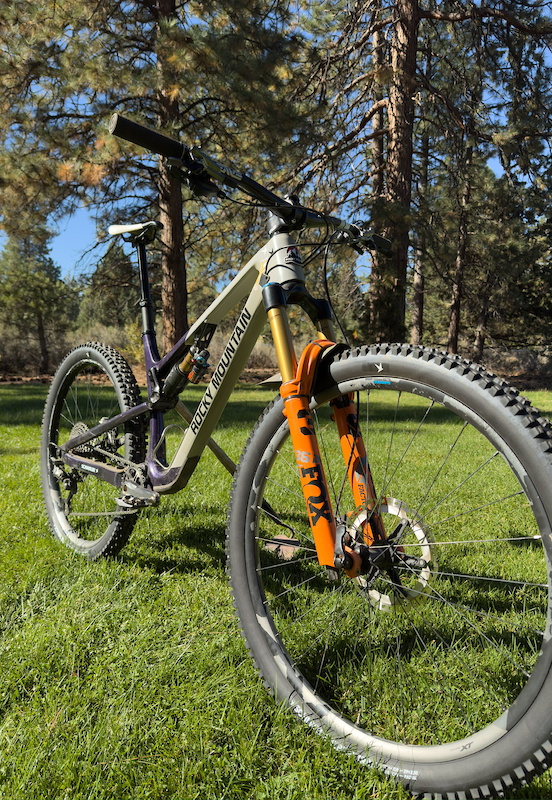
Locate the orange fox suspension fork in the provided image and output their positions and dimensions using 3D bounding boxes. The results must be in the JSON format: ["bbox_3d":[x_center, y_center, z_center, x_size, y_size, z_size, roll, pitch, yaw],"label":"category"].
[{"bbox_3d":[0.112,0.032,1.060,0.188,0.584,0.106,6,-23,-44],"label":"orange fox suspension fork"}]

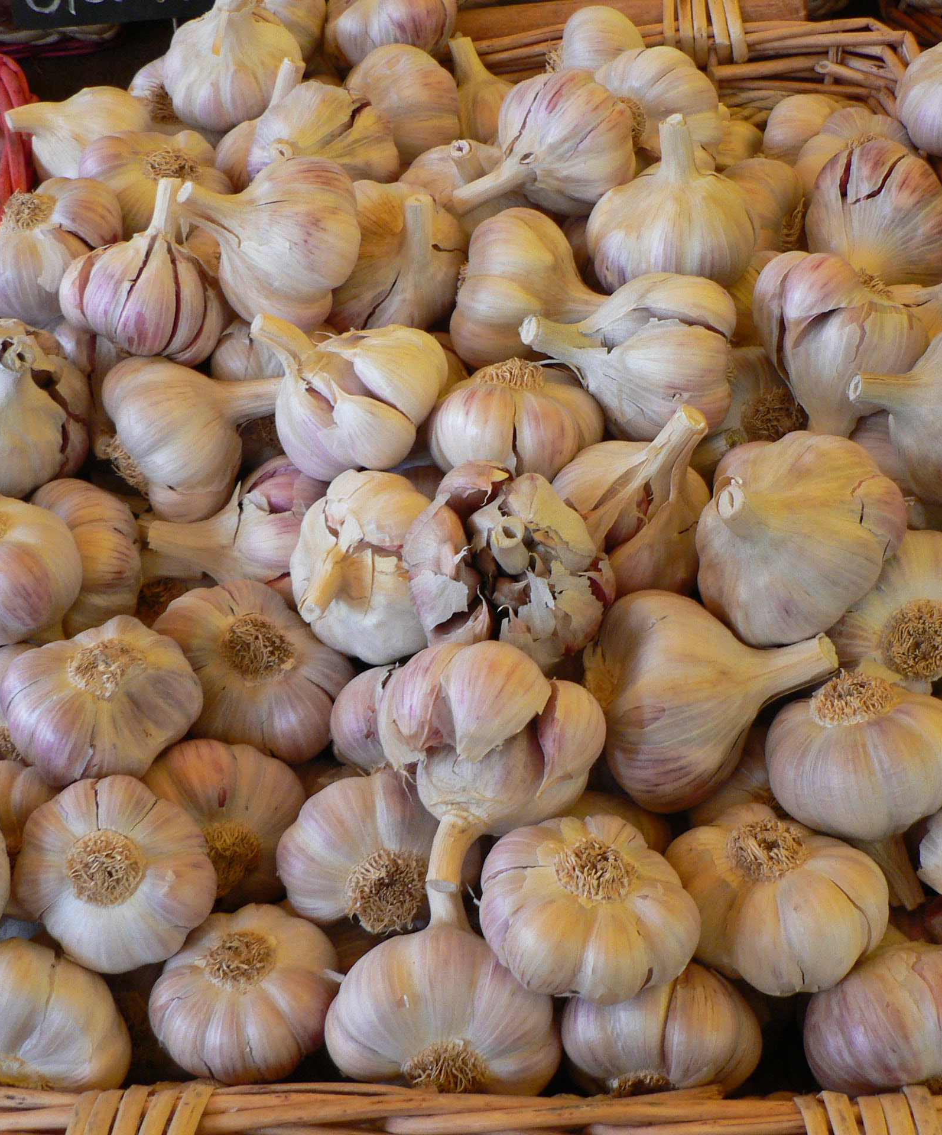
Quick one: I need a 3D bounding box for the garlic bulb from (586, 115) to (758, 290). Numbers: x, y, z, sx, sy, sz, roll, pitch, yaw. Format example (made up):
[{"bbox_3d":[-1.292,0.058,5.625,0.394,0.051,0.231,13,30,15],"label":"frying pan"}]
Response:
[{"bbox_3d":[0.077,-0.139,0.593,0.066,0.071,0.066,-6,48,0],"label":"garlic bulb"}]

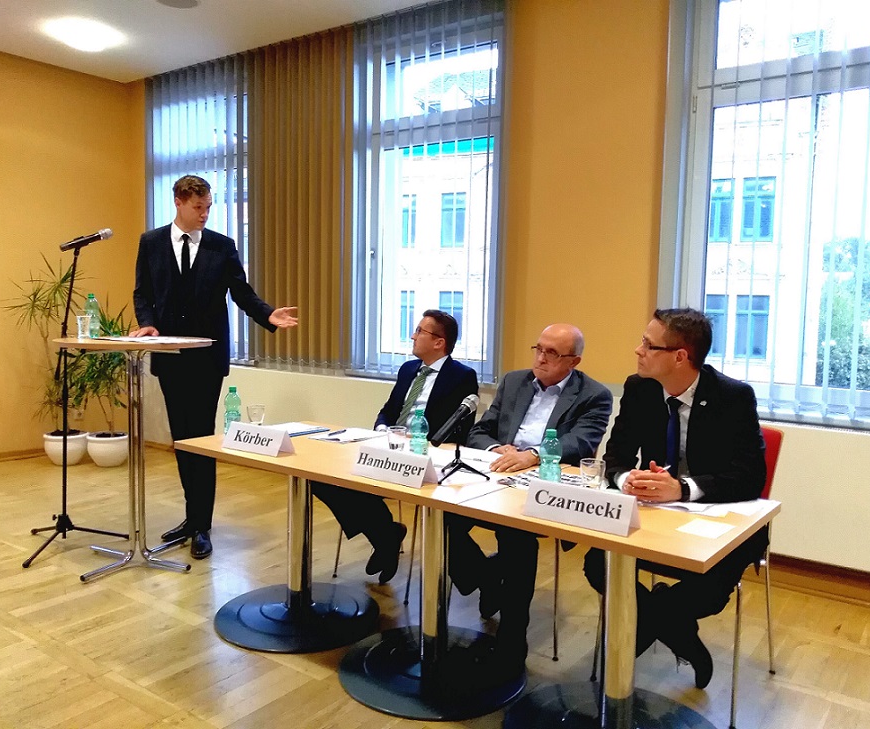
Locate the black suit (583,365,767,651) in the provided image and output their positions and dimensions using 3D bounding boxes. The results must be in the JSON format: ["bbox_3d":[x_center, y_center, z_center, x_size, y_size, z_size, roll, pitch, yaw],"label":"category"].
[{"bbox_3d":[0.795,0.513,2.432,0.570,1.020,0.660,5,6,43],"label":"black suit"}]

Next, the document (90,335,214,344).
[{"bbox_3d":[-1.361,-0.124,3.586,0.460,0.008,0.320,5,7,37],"label":"document"}]

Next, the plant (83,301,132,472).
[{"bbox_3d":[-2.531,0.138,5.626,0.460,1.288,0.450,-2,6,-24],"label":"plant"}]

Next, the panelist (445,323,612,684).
[{"bbox_3d":[0.344,0.455,2.800,0.580,1.240,0.790,5,6,38],"label":"panelist"}]

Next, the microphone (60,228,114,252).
[{"bbox_3d":[-1.808,-0.640,3.790,0.266,0.056,0.052,-22,11,-14],"label":"microphone"}]

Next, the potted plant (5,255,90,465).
[{"bbox_3d":[-2.980,-0.037,5.637,0.610,1.624,0.570,-2,6,-28],"label":"potted plant"}]

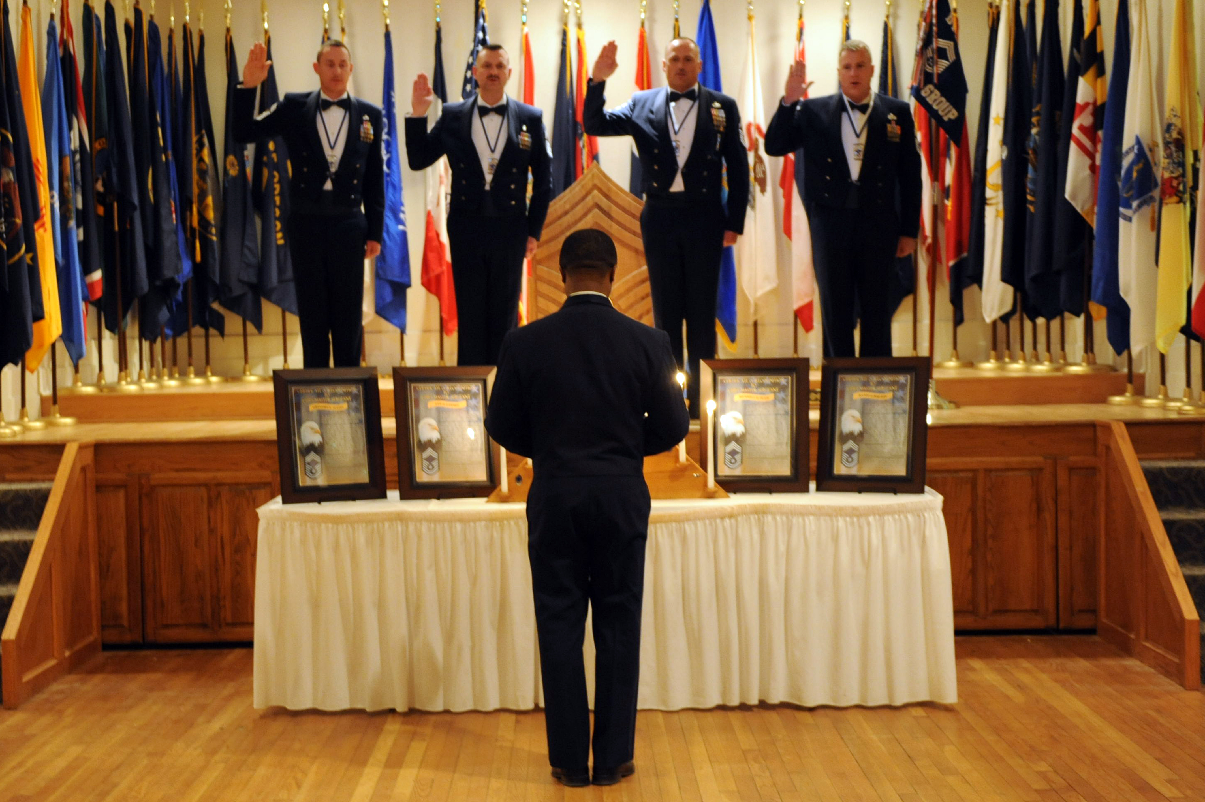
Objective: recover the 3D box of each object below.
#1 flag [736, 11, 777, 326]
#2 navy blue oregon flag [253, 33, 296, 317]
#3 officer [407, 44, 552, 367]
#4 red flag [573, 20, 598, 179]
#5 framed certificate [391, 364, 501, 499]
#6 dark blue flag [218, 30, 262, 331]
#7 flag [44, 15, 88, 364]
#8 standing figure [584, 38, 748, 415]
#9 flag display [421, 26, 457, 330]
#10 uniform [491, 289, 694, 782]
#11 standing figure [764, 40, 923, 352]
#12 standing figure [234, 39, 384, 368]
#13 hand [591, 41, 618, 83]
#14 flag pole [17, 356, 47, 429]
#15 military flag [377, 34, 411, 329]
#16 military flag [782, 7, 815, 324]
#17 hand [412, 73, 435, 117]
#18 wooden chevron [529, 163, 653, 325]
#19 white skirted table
[{"bbox_3d":[0.937,-1.422,8.149,0.270,1.850,0.200,-1,4,-1],"label":"flag"},{"bbox_3d":[-1.970,-1.367,8.082,0.280,1.720,0.200,-1,4,-1],"label":"navy blue oregon flag"},{"bbox_3d":[-0.577,-0.794,6.289,0.670,1.790,0.390,-1,4,-2],"label":"officer"},{"bbox_3d":[-0.080,-1.406,8.126,0.240,1.810,0.200,-1,4,-1],"label":"red flag"},{"bbox_3d":[-0.612,0.124,5.350,0.420,0.530,0.045,-2,-9,-15],"label":"framed certificate"},{"bbox_3d":[-2.075,-1.267,7.650,0.240,1.690,0.220,-1,4,-1],"label":"dark blue flag"},{"bbox_3d":[-2.965,-1.168,7.400,0.220,1.920,0.220,-1,4,-6],"label":"flag"},{"bbox_3d":[0.320,-0.830,6.480,0.780,1.826,0.420,-1,4,-1],"label":"standing figure"},{"bbox_3d":[-0.987,-1.346,8.108,0.250,1.900,0.200,-1,4,-1],"label":"flag display"},{"bbox_3d":[-0.048,0.307,4.390,0.630,1.740,0.480,-1,4,-1],"label":"uniform"},{"bbox_3d":[1.138,-0.822,6.329,0.710,1.770,0.390,-1,4,5],"label":"standing figure"},{"bbox_3d":[-1.390,-0.812,6.481,0.720,1.853,0.420,-2,4,-7],"label":"standing figure"},{"bbox_3d":[0.009,-1.603,6.330,0.115,0.200,0.090,10,4,-9],"label":"hand"},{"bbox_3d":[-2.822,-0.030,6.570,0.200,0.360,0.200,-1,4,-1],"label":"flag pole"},{"bbox_3d":[-1.265,-1.342,8.101,0.240,1.850,0.200,-1,4,-1],"label":"military flag"},{"bbox_3d":[1.202,-1.389,8.158,0.240,1.950,0.200,-1,4,-1],"label":"military flag"},{"bbox_3d":[-0.846,-1.449,6.330,0.115,0.200,0.090,-1,4,-6],"label":"hand"},{"bbox_3d":[-0.036,-0.600,6.819,0.727,1.220,0.132,-1,3,1],"label":"wooden chevron"},{"bbox_3d":[0.008,0.720,5.231,2.530,0.750,0.700,-1,4,-1],"label":"white skirted table"}]

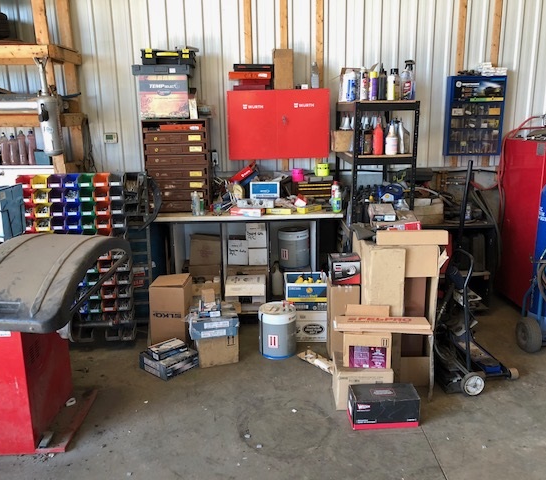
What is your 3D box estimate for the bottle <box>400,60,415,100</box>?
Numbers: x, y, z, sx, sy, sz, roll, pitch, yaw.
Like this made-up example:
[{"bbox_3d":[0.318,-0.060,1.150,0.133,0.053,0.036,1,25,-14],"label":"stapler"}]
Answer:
[{"bbox_3d":[1.005,-1.181,3.834,0.103,0.285,0.065,3,14,15],"label":"bottle"}]

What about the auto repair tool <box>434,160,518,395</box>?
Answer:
[{"bbox_3d":[1.354,0.185,3.508,0.440,1.370,0.760,-3,14,-8],"label":"auto repair tool"}]

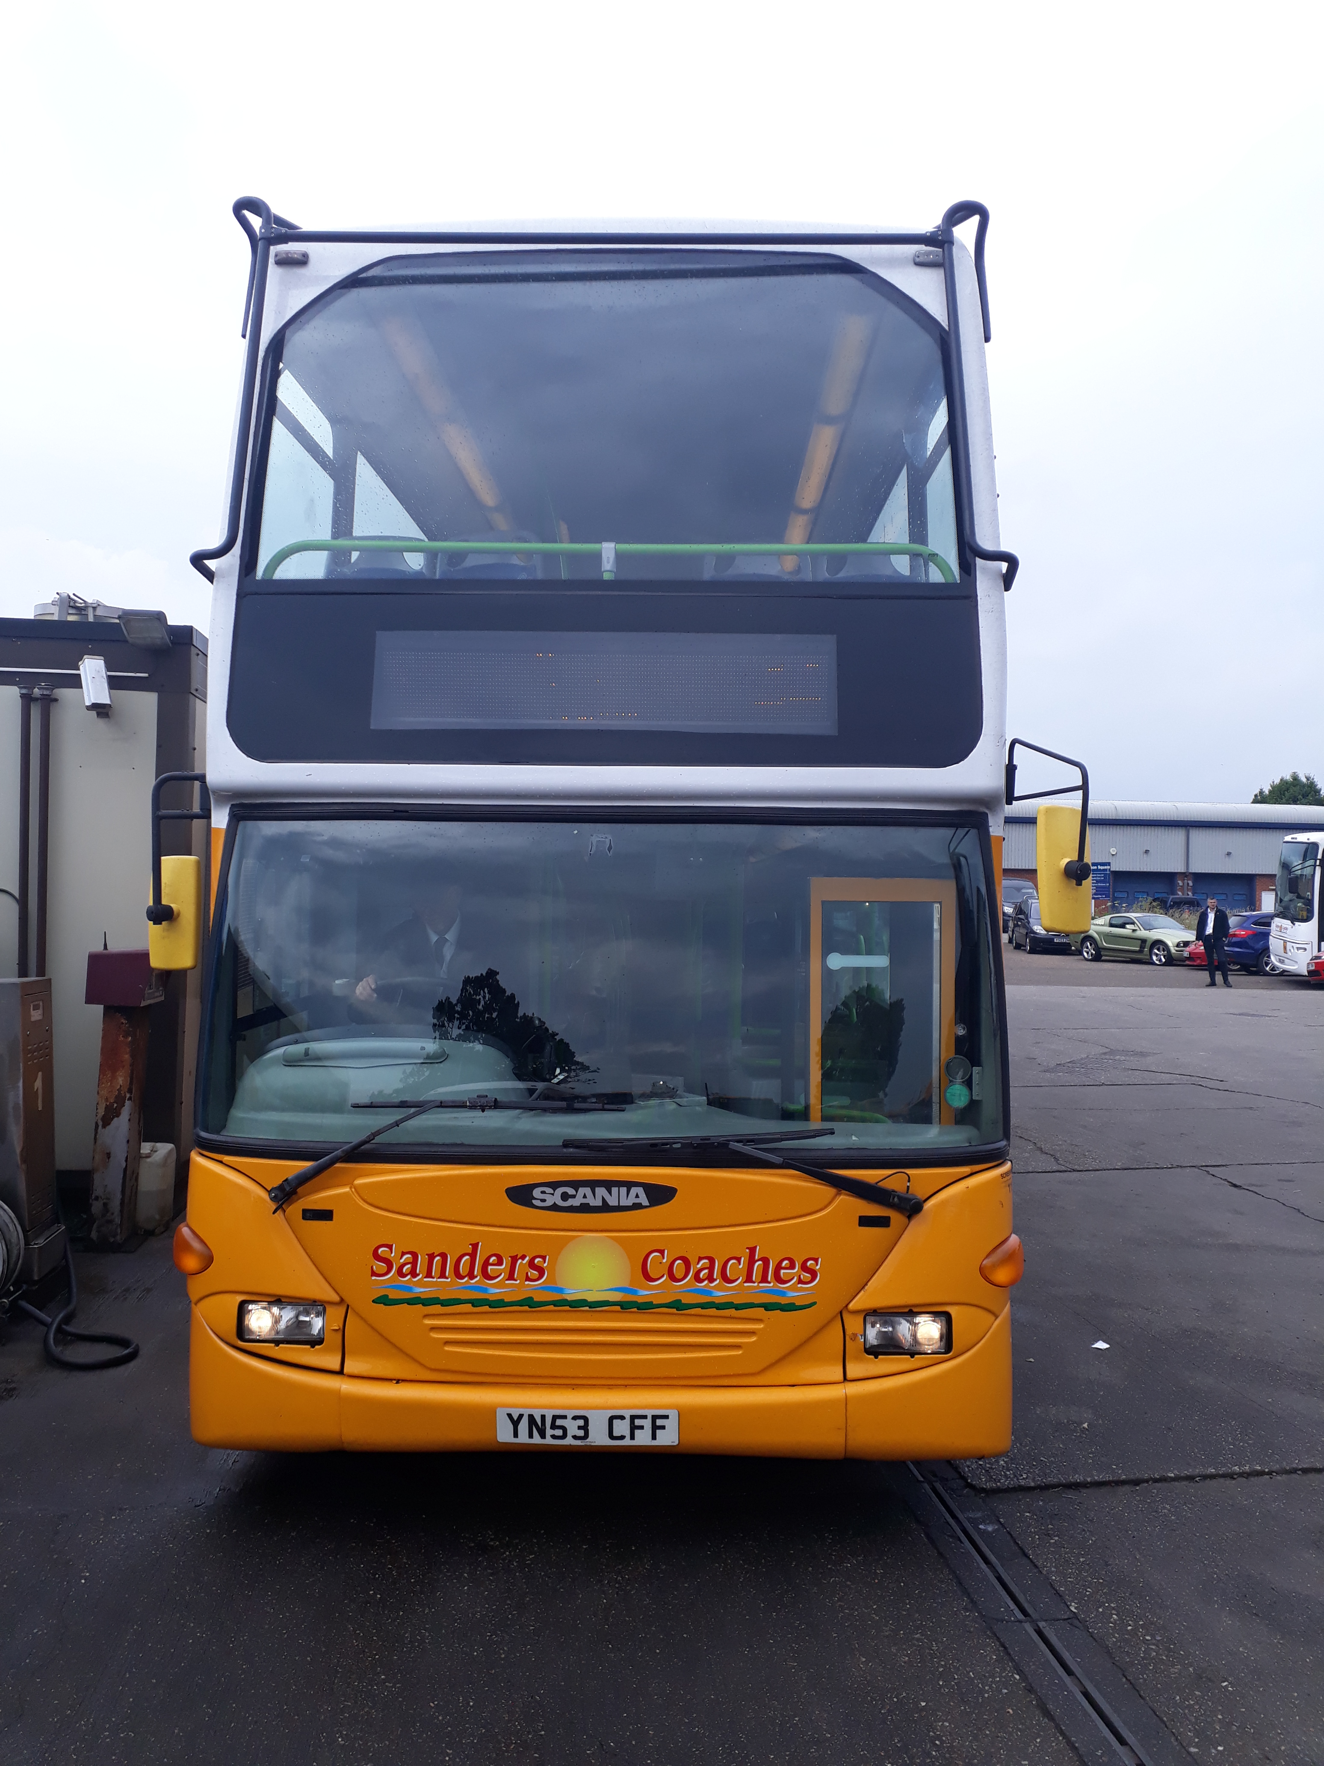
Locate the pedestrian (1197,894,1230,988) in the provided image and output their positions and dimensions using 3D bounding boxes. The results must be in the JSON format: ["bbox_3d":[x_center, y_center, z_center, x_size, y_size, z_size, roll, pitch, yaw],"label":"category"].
[{"bbox_3d":[10.900,1.185,27.200,0.600,1.780,0.360,0,0,33],"label":"pedestrian"}]

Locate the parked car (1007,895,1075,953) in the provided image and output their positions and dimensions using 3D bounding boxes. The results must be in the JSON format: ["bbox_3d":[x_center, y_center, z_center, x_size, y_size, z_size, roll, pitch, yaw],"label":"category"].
[{"bbox_3d":[12.720,1.400,44.900,1.850,1.700,4.500,0,0,7],"label":"parked car"}]

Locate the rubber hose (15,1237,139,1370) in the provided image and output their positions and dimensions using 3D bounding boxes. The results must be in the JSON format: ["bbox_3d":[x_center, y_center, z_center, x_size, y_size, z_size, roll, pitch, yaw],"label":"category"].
[{"bbox_3d":[-2.440,1.700,5.740,0.460,0.360,0.900,1,0,-25],"label":"rubber hose"}]

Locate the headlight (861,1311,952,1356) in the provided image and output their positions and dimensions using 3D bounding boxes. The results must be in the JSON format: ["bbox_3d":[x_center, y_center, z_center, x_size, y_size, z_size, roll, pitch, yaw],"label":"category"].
[{"bbox_3d":[0.715,1.313,4.010,0.260,0.127,0.090,1,0,-2],"label":"headlight"}]

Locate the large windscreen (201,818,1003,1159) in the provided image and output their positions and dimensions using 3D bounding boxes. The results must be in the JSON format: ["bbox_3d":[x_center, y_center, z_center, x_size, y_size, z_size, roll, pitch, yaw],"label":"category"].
[{"bbox_3d":[-0.183,0.305,4.200,2.420,1.040,0.260,1,-8,1],"label":"large windscreen"}]

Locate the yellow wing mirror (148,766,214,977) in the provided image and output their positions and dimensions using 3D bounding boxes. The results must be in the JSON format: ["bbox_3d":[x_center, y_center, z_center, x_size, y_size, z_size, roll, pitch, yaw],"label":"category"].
[{"bbox_3d":[-1.497,-0.036,4.270,0.180,0.610,0.160,0,0,12],"label":"yellow wing mirror"}]

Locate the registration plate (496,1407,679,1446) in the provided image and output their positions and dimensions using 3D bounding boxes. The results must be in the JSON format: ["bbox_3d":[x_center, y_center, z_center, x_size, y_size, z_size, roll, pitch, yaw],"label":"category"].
[{"bbox_3d":[-0.212,1.560,3.950,0.520,0.111,0.015,1,6,1],"label":"registration plate"}]

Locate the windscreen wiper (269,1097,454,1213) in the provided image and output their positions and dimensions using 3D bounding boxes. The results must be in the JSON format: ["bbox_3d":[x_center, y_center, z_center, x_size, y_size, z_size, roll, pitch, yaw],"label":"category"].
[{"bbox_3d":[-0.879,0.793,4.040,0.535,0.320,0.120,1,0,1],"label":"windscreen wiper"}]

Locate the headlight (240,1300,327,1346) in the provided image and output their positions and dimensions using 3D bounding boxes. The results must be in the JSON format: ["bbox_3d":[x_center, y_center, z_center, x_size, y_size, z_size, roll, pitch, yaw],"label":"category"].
[{"bbox_3d":[-1.130,1.305,4.090,0.255,0.132,0.120,1,0,1],"label":"headlight"}]

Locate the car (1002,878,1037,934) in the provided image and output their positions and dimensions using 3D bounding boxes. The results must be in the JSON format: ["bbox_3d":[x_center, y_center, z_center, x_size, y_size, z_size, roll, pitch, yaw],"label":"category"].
[{"bbox_3d":[15.900,1.080,62.000,1.950,2.300,5.000,0,0,7],"label":"car"}]

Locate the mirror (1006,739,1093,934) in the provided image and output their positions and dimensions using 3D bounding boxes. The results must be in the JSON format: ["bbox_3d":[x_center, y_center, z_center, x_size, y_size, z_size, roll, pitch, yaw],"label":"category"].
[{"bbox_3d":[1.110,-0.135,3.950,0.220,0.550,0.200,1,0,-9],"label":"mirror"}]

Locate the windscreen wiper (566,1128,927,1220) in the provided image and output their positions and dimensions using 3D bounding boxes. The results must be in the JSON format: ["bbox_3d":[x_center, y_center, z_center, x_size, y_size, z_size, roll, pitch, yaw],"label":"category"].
[{"bbox_3d":[0.230,0.838,3.990,1.040,0.255,0.130,1,0,1],"label":"windscreen wiper"}]

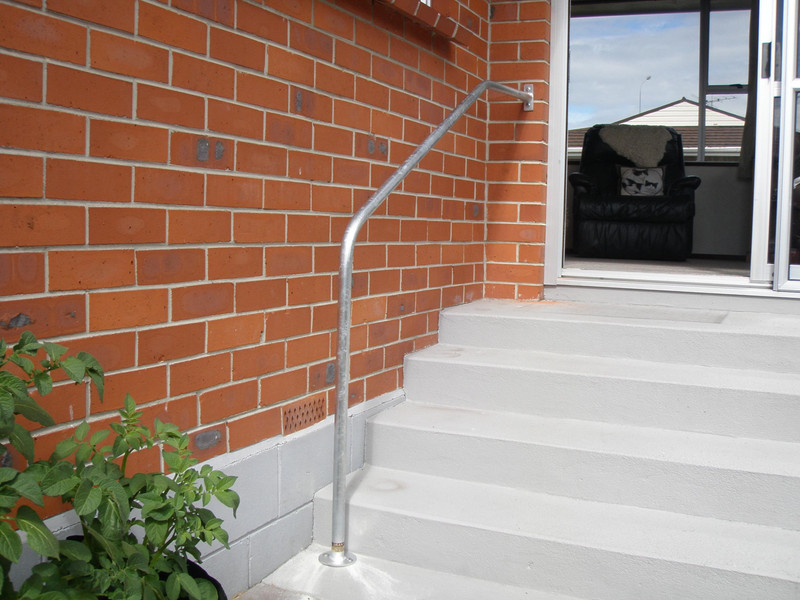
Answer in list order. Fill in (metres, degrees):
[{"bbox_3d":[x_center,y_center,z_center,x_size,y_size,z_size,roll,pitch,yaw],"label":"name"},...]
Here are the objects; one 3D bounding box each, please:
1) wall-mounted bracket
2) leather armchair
[{"bbox_3d":[0.541,-0.848,3.680,0.041,0.112,0.016,4,5,25],"label":"wall-mounted bracket"},{"bbox_3d":[1.665,-0.800,6.250,0.920,1.000,0.930,3,5,12],"label":"leather armchair"}]

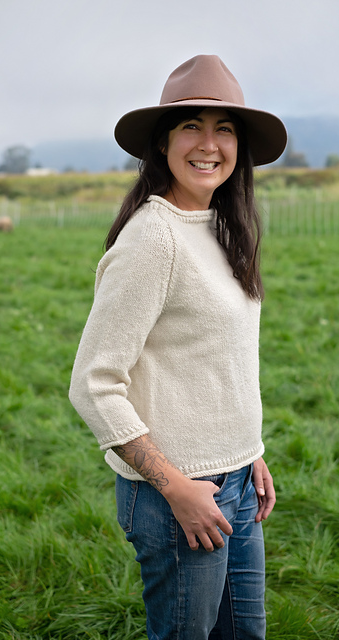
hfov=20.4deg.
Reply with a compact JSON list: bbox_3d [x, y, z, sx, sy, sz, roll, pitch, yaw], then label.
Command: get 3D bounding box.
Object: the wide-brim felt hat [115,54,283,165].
[{"bbox_3d":[0.063,-0.412,1.820,0.330,0.155,0.350,3,-10,-6],"label":"wide-brim felt hat"}]

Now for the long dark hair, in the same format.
[{"bbox_3d":[0.031,-0.238,1.830,0.290,0.390,0.250,-2,9,-14],"label":"long dark hair"}]

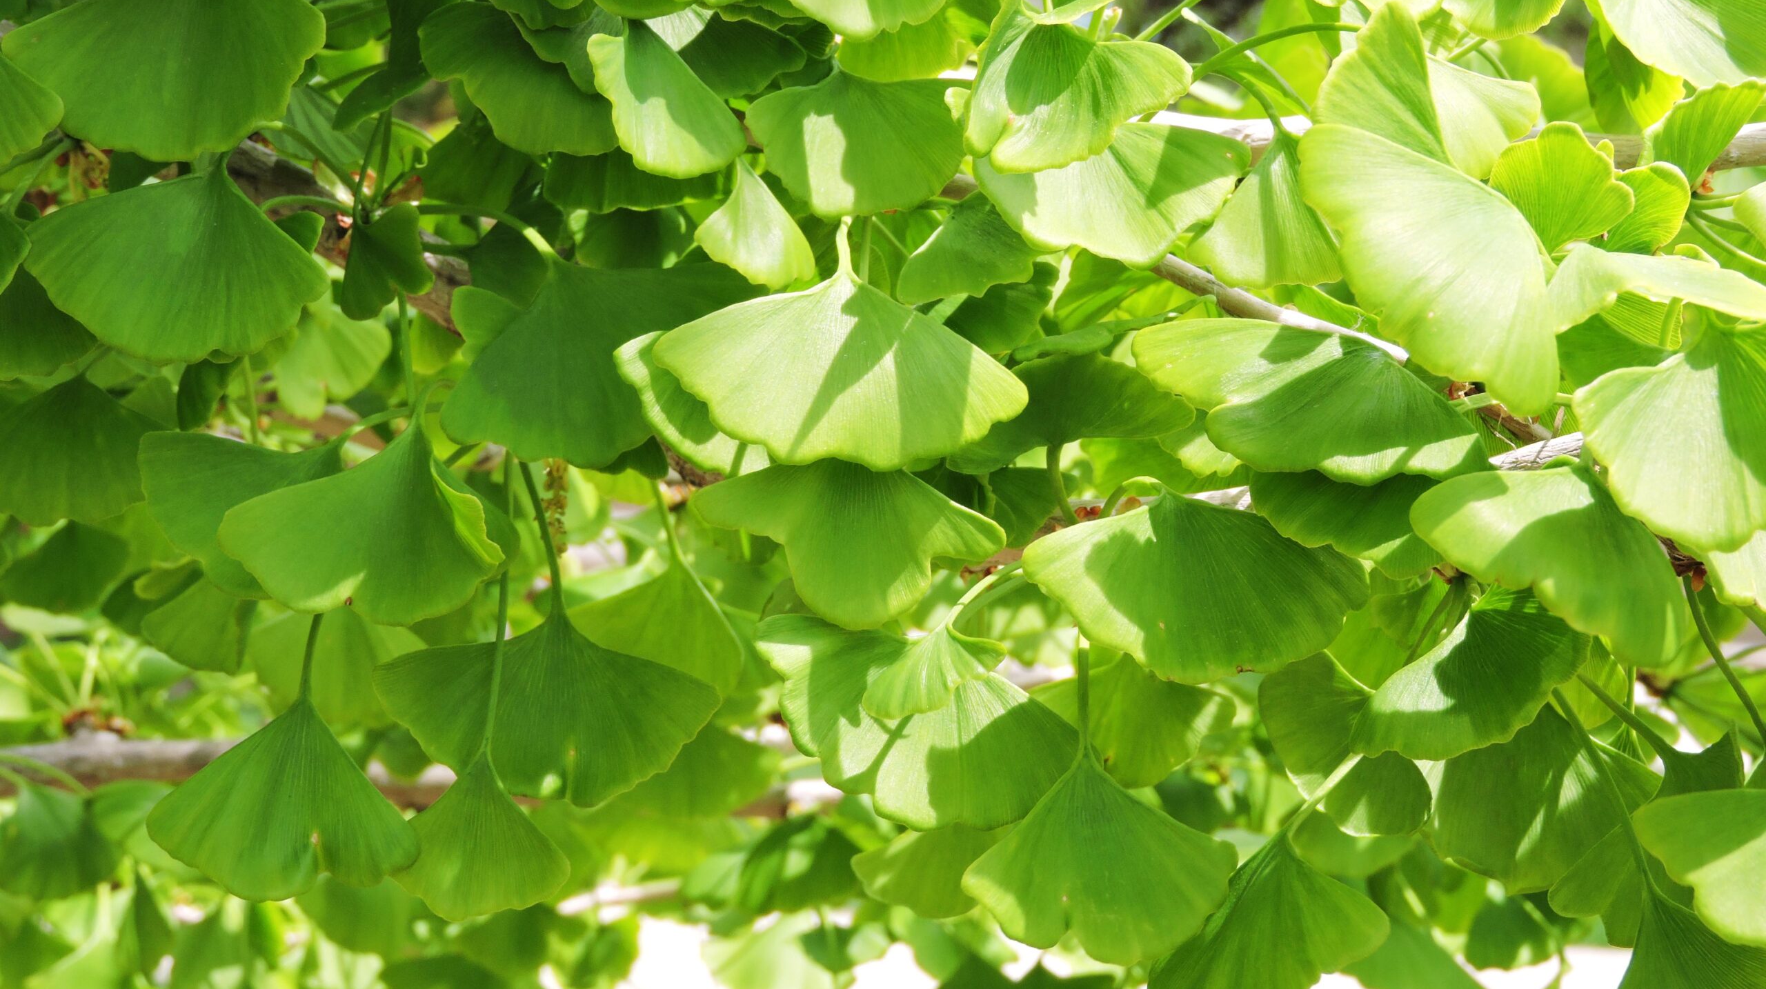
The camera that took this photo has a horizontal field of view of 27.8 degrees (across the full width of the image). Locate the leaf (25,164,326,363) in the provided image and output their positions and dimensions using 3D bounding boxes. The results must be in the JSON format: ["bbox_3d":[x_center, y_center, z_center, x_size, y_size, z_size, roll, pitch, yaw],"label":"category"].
[{"bbox_3d":[-0.151,-0.048,0.761,0.064,0.041,0.018,6,-28,0],"label":"leaf"}]

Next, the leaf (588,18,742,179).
[{"bbox_3d":[-0.045,-0.082,0.745,0.037,0.027,0.020,25,-25,10],"label":"leaf"}]

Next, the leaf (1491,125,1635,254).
[{"bbox_3d":[0.146,-0.066,0.771,0.032,0.029,0.012,2,-15,0],"label":"leaf"}]

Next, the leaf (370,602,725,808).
[{"bbox_3d":[-0.070,0.044,0.750,0.072,0.040,0.016,0,-15,0],"label":"leaf"}]

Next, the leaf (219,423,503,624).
[{"bbox_3d":[-0.108,0.006,0.740,0.059,0.040,0.022,6,-20,0],"label":"leaf"}]

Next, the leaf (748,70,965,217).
[{"bbox_3d":[-0.005,-0.074,0.755,0.045,0.030,0.016,-2,-25,0],"label":"leaf"}]

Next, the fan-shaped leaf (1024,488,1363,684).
[{"bbox_3d":[0.064,0.020,0.735,0.071,0.037,0.020,5,-30,0],"label":"fan-shaped leaf"}]

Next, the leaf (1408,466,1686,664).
[{"bbox_3d":[0.138,0.015,0.740,0.062,0.034,0.020,22,-38,0],"label":"leaf"}]

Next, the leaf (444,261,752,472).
[{"bbox_3d":[-0.061,-0.028,0.770,0.068,0.043,0.020,-14,-25,0],"label":"leaf"}]

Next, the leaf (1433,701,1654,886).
[{"bbox_3d":[0.144,0.066,0.776,0.050,0.041,0.016,5,-20,0],"label":"leaf"}]

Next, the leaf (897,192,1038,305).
[{"bbox_3d":[0.019,-0.054,0.781,0.034,0.023,0.012,-12,-28,0],"label":"leaf"}]

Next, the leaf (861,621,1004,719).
[{"bbox_3d":[0.010,0.036,0.735,0.027,0.021,0.012,13,-30,0],"label":"leaf"}]

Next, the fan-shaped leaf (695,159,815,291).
[{"bbox_3d":[-0.027,-0.056,0.745,0.023,0.025,0.015,-12,-20,15],"label":"fan-shaped leaf"}]

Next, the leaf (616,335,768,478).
[{"bbox_3d":[-0.033,-0.020,0.755,0.050,0.029,0.016,12,-28,0],"label":"leaf"}]

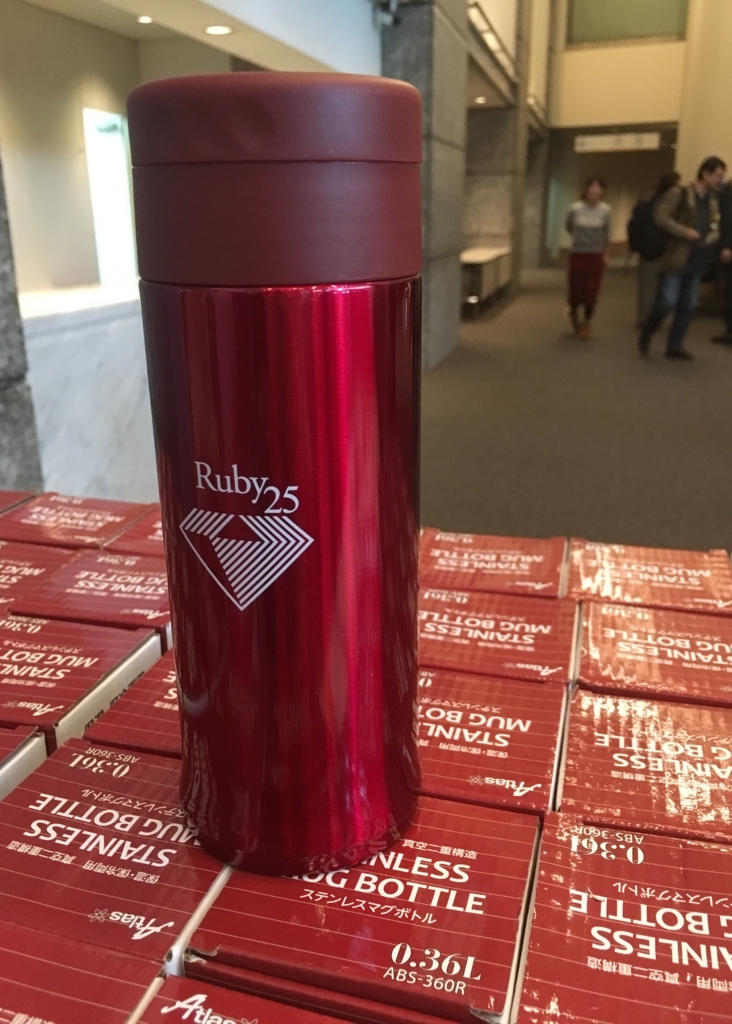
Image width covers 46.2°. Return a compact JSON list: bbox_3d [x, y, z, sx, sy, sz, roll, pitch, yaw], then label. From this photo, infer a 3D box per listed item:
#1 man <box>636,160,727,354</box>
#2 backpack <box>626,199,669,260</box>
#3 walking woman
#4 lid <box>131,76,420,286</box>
[{"bbox_3d":[2.777,-2.235,7.503,0.560,1.680,0.700,-13,23,-33],"label":"man"},{"bbox_3d":[2.529,-2.520,7.626,0.330,0.500,0.250,-13,23,-33],"label":"backpack"},{"bbox_3d":[2.309,-2.643,8.945,0.480,1.580,0.360,4,19,11],"label":"walking woman"},{"bbox_3d":[-0.020,-0.074,0.195,0.065,0.039,0.065,0,19,0],"label":"lid"}]

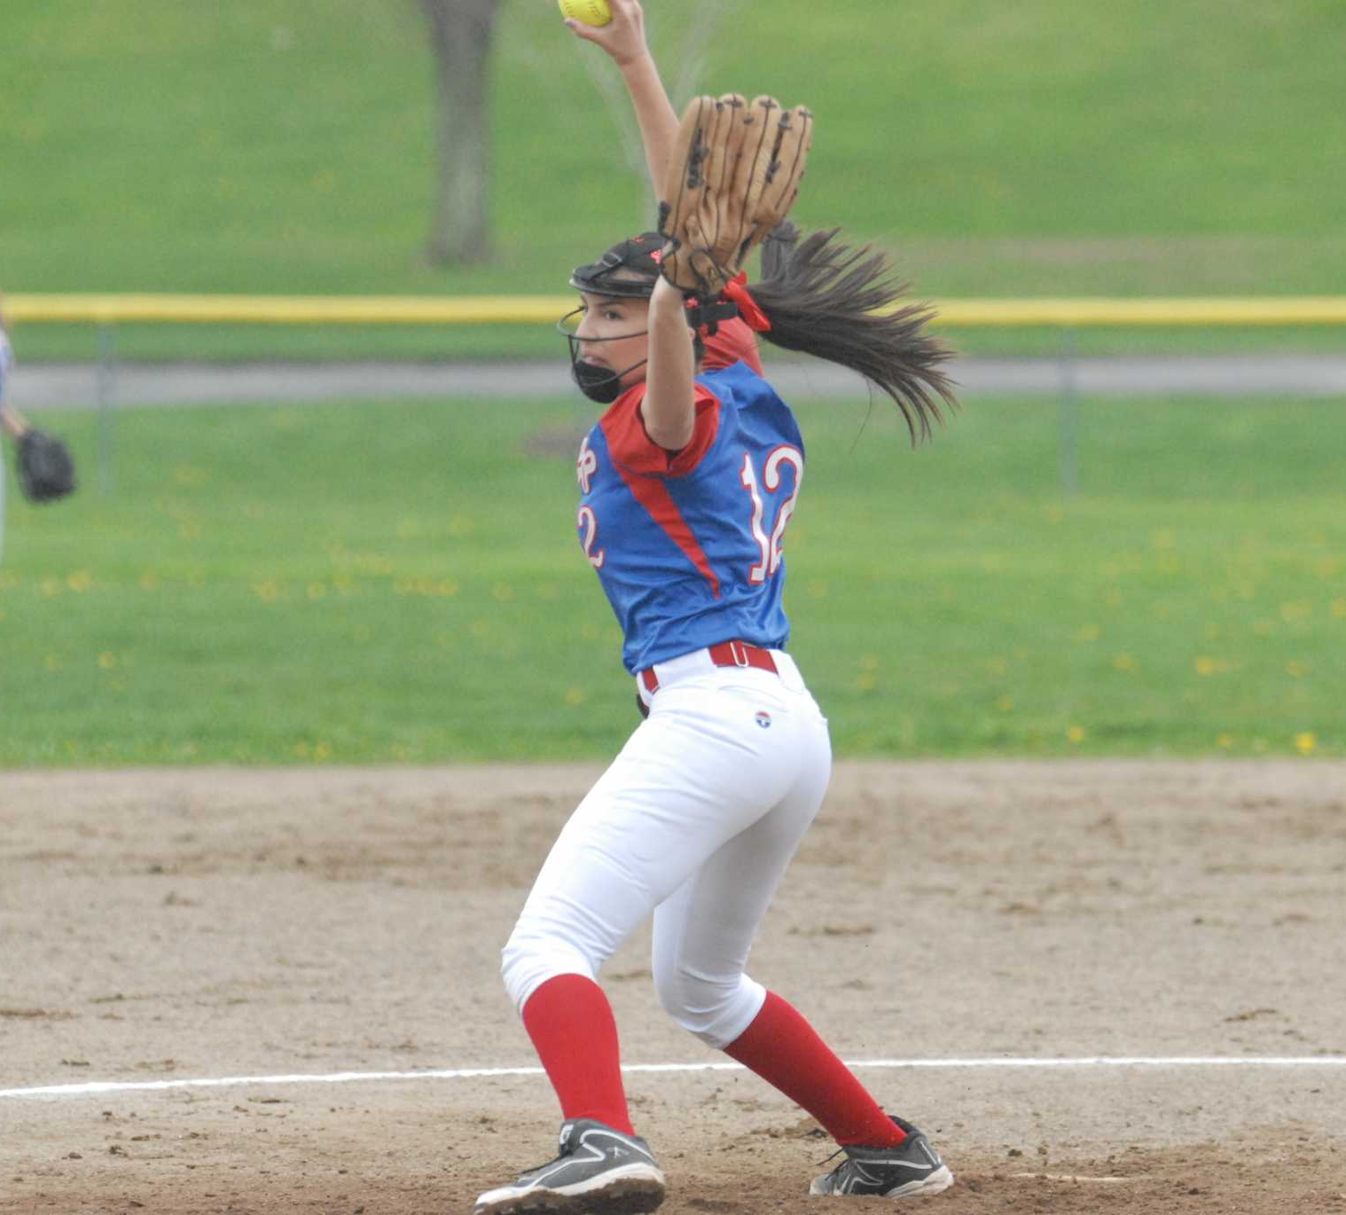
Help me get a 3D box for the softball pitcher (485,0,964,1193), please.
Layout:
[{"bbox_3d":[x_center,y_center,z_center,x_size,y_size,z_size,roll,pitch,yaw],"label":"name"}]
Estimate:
[{"bbox_3d":[0.069,-0.010,17.400,0.720,1.930,0.600,0,2,18],"label":"softball pitcher"}]

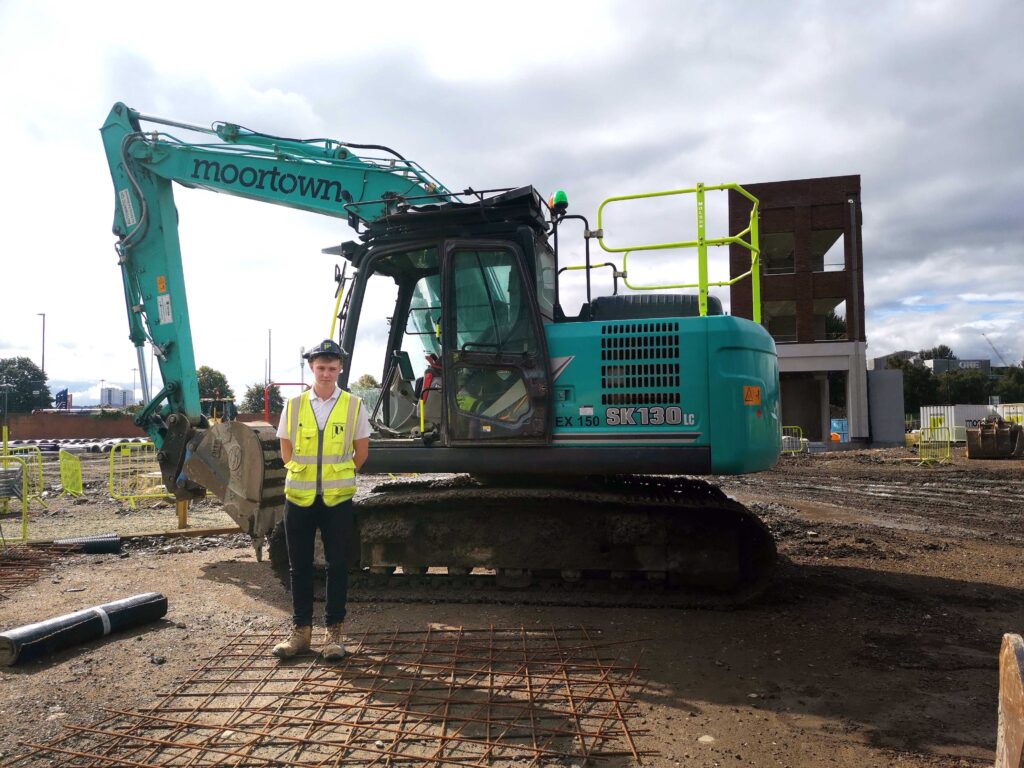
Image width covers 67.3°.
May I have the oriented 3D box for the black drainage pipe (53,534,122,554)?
[{"bbox_3d":[-4.398,1.670,7.974,0.598,0.180,0.180,1,-3,-25],"label":"black drainage pipe"}]

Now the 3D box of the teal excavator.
[{"bbox_3d":[-0.945,-0.631,7.239,6.622,4.657,2.650,-1,-3,13],"label":"teal excavator"}]

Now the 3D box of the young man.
[{"bbox_3d":[-1.128,0.648,4.524,0.560,1.839,0.360,0,-3,-12],"label":"young man"}]

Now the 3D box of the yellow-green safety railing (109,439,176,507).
[{"bbox_3d":[-5.738,1.499,13.345,2.200,1.050,0.420,1,-3,-30],"label":"yellow-green safety railing"}]

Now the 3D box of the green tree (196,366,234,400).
[{"bbox_3d":[-33.154,1.877,85.020,5.306,7.641,5.306,1,-3,-21],"label":"green tree"}]

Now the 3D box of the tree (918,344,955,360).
[{"bbox_3d":[94.220,0.081,170.164,9.285,17.706,9.285,-2,-3,29],"label":"tree"}]

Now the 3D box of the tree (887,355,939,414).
[{"bbox_3d":[41.804,0.976,80.033,6.034,7.908,6.034,-2,-3,28],"label":"tree"}]

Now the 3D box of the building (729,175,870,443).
[{"bbox_3d":[14.430,-3.259,40.157,6.081,12.883,6.600,-1,-3,14],"label":"building"}]

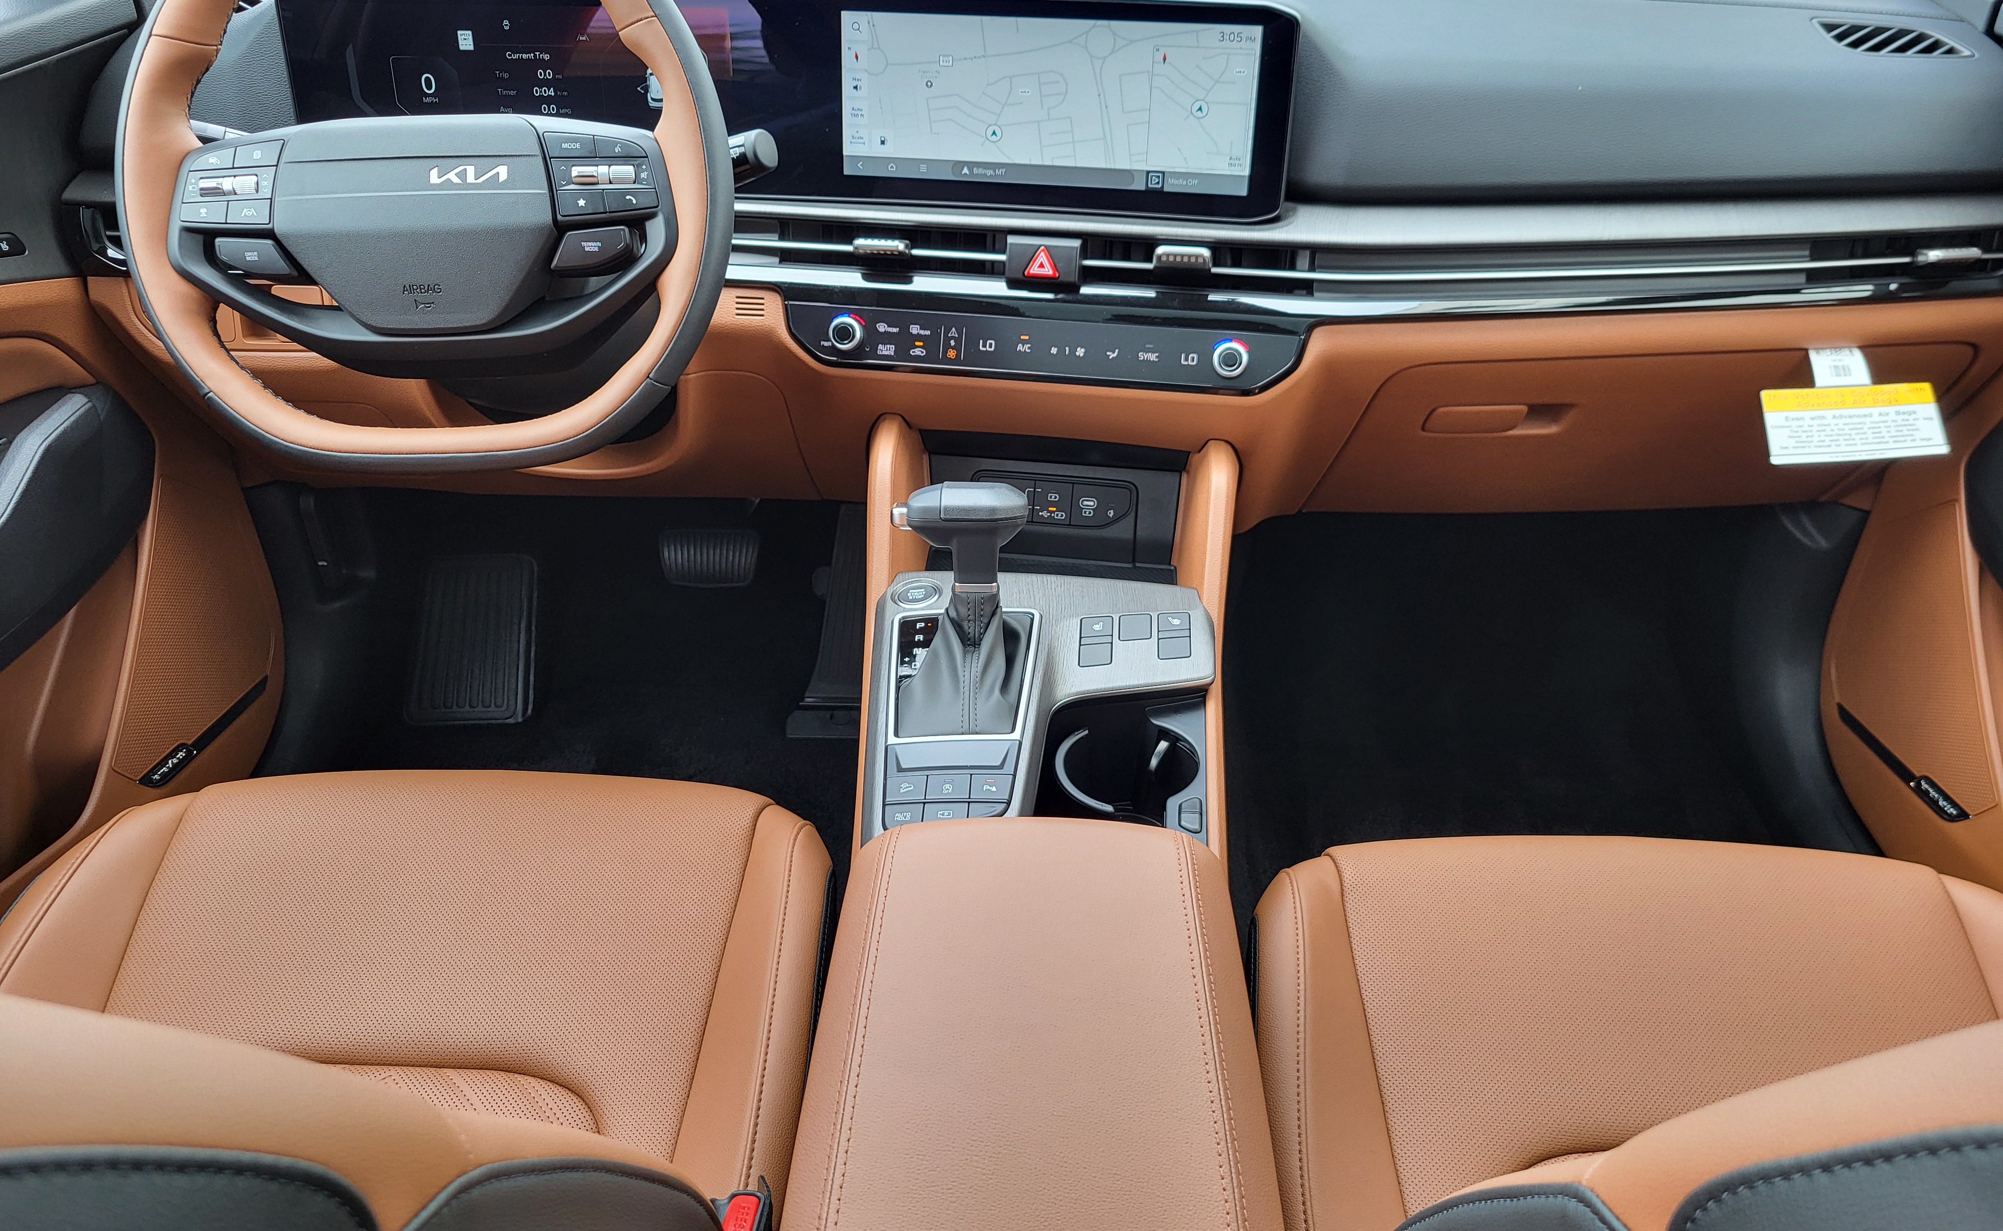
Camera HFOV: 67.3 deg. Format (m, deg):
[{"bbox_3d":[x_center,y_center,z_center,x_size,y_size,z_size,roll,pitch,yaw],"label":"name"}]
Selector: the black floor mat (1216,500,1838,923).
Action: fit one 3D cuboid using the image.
[{"bbox_3d":[0.491,0.075,1.520,0.540,0.100,0.620,1,32,2],"label":"black floor mat"}]

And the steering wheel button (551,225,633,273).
[{"bbox_3d":[-0.250,-0.224,0.919,0.047,0.024,0.016,-1,8,2],"label":"steering wheel button"}]

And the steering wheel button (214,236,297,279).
[{"bbox_3d":[-0.459,-0.221,0.926,0.047,0.024,0.016,-1,8,2],"label":"steering wheel button"}]

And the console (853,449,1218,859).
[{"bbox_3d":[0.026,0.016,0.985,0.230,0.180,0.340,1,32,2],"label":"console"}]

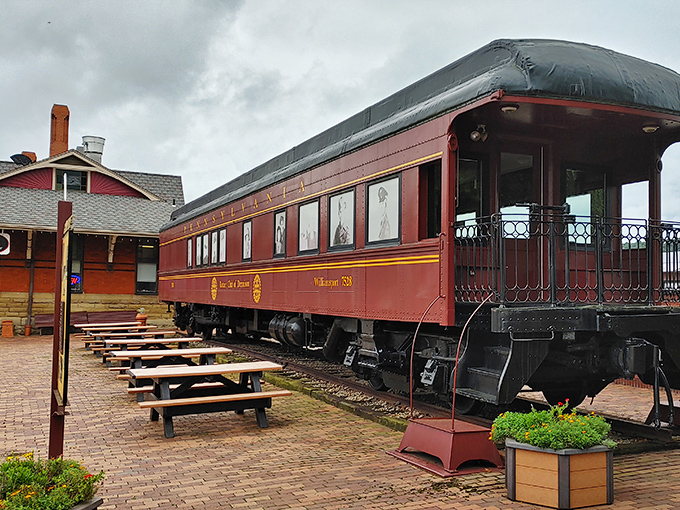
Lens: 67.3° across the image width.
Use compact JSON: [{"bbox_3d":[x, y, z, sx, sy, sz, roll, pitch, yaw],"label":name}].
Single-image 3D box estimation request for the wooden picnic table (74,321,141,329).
[{"bbox_3d":[-6.991,2.416,15.449,1.830,0.715,1.270,3,-5,-29],"label":"wooden picnic table"}]

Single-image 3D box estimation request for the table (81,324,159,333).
[{"bbox_3d":[-5.831,2.286,13.574,1.830,0.715,1.270,3,-5,-29],"label":"table"}]

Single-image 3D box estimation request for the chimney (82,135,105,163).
[{"bbox_3d":[-11.452,-4.840,23.717,0.930,1.400,0.930,3,-5,-32],"label":"chimney"}]

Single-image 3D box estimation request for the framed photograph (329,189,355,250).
[{"bbox_3d":[0.020,-0.496,7.340,0.050,0.811,0.714,3,-5,-32],"label":"framed photograph"}]

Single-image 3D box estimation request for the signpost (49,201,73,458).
[{"bbox_3d":[-2.008,0.753,3.688,0.110,2.371,0.695,3,-5,-32],"label":"signpost"}]

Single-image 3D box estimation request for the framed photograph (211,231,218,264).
[{"bbox_3d":[-2.987,-0.165,12.173,0.050,0.794,0.561,3,-5,-32],"label":"framed photograph"}]

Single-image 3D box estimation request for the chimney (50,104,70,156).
[{"bbox_3d":[-13.355,-5.748,24.385,0.750,2.850,0.750,3,-5,-32],"label":"chimney"}]

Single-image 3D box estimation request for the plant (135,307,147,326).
[{"bbox_3d":[-7.966,2.621,20.457,0.440,1.031,0.440,3,-5,-32],"label":"plant"}]

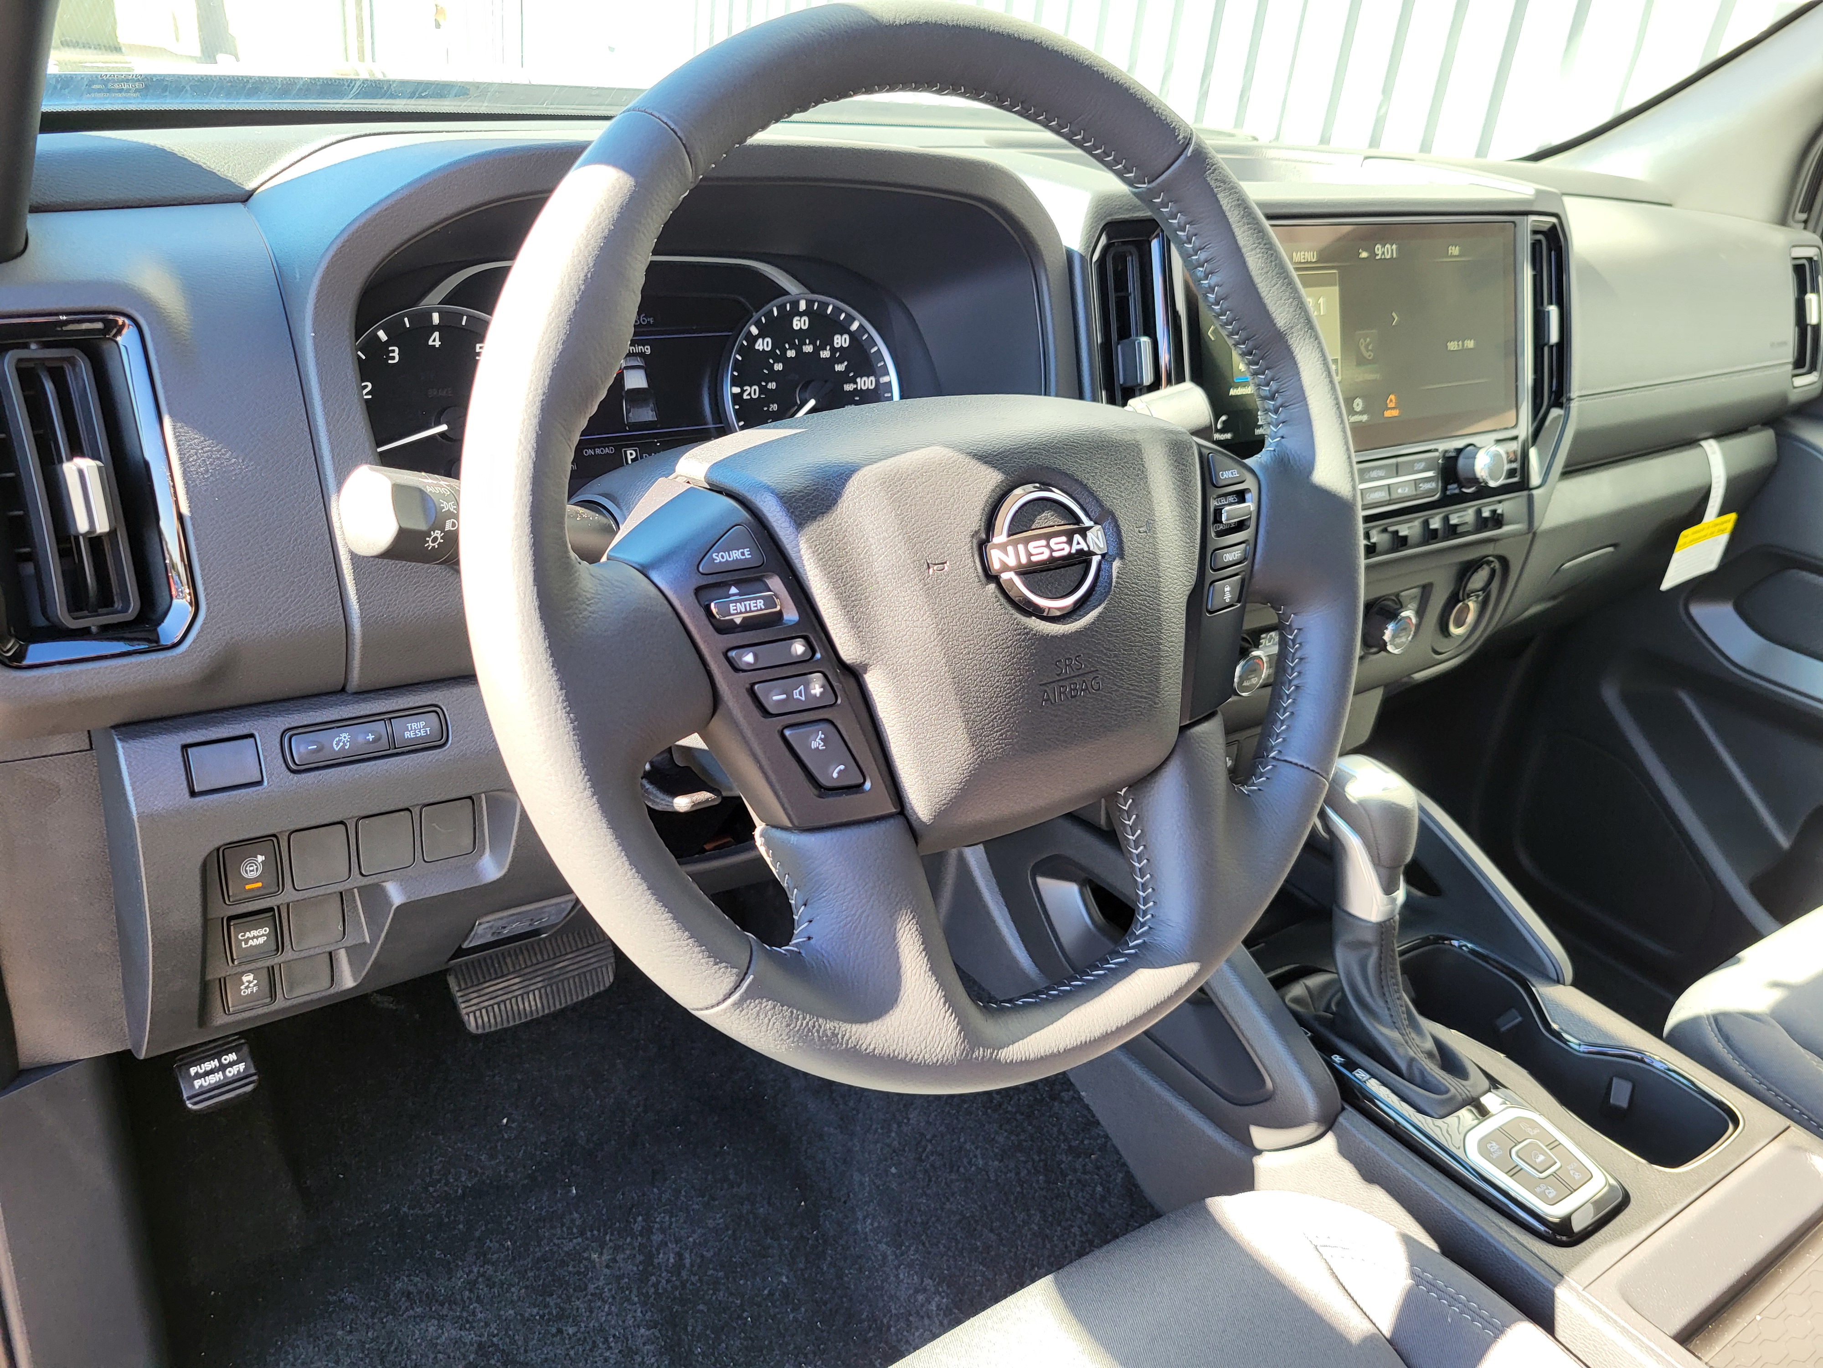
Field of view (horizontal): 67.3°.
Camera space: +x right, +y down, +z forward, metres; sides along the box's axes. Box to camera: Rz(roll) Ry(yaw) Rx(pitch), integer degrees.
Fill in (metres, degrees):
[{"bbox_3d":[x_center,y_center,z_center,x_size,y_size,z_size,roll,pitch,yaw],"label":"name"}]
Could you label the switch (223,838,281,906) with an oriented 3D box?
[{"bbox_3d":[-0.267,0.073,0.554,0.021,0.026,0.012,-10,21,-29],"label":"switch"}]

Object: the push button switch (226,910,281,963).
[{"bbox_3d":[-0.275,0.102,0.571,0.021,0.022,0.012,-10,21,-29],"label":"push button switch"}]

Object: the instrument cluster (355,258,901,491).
[{"bbox_3d":[-0.149,-0.155,0.730,0.320,0.136,0.050,-13,13,-32],"label":"instrument cluster"}]

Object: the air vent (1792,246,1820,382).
[{"bbox_3d":[0.751,-0.313,1.181,0.060,0.116,0.035,-13,12,-32],"label":"air vent"}]

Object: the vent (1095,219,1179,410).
[{"bbox_3d":[0.104,-0.155,0.699,0.052,0.150,0.035,-13,13,-32],"label":"vent"}]

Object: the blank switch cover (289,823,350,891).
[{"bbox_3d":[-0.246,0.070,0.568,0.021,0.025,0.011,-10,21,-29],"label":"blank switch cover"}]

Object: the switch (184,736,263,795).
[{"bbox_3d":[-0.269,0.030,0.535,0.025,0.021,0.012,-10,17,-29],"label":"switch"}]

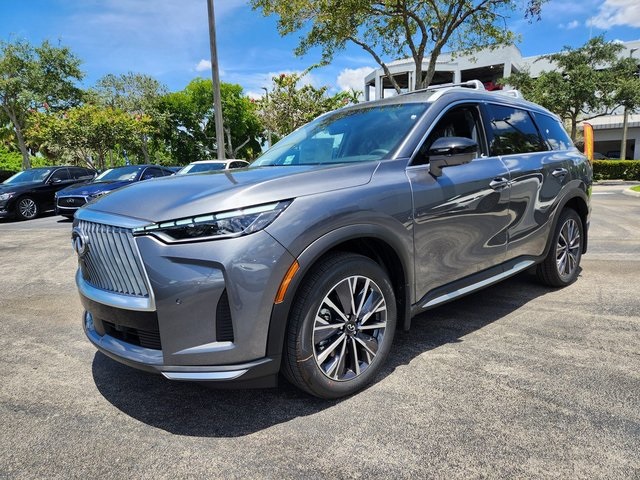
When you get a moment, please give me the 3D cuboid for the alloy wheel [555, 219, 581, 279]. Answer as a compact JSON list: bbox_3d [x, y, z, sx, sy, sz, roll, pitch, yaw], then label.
[{"bbox_3d":[2.318,0.071,4.113,0.545,0.545,0.180,-10,12,-40],"label":"alloy wheel"}]

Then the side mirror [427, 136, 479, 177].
[{"bbox_3d":[0.772,-0.488,2.506,0.190,0.220,0.255,-10,12,-40],"label":"side mirror"}]

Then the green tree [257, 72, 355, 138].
[{"bbox_3d":[-0.761,-4.680,19.453,4.290,5.548,4.075,-2,9,-2],"label":"green tree"}]

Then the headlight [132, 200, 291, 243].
[{"bbox_3d":[-0.471,-0.085,1.944,0.600,0.190,0.460,-10,12,-40],"label":"headlight"}]

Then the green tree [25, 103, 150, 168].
[{"bbox_3d":[-9.942,-3.643,18.858,5.395,4.386,5.125,-7,10,-27],"label":"green tree"}]

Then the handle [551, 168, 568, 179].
[{"bbox_3d":[2.085,-0.578,3.693,0.240,0.060,0.060,-10,12,-40],"label":"handle"}]

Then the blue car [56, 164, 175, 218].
[{"bbox_3d":[-5.560,-1.572,13.355,1.860,1.520,4.750,2,10,27],"label":"blue car"}]

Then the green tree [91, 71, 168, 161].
[{"bbox_3d":[-10.557,-5.855,24.572,4.628,7.008,4.397,-6,10,-22],"label":"green tree"}]

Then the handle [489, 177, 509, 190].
[{"bbox_3d":[1.267,-0.403,3.016,0.240,0.060,0.060,-10,12,-40],"label":"handle"}]

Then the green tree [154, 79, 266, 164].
[{"bbox_3d":[-6.304,-6.036,25.549,6.232,6.735,5.921,-4,9,-13],"label":"green tree"}]

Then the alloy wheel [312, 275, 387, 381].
[{"bbox_3d":[0.116,0.450,2.264,0.545,0.545,0.180,-10,12,-40],"label":"alloy wheel"}]

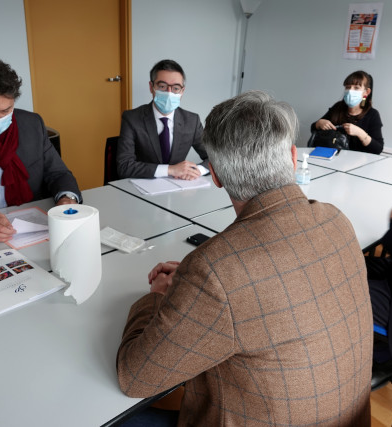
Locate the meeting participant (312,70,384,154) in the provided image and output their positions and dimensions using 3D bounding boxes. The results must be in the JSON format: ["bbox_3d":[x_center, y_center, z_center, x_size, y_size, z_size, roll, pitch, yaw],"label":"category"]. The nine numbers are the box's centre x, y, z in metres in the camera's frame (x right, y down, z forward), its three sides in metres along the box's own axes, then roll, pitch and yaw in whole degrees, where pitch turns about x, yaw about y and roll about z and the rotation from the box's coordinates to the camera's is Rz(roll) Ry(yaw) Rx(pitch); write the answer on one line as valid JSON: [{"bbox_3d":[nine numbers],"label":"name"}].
[{"bbox_3d":[1.086,-0.398,3.209,0.510,1.265,0.660,12,24,21],"label":"meeting participant"}]

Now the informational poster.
[{"bbox_3d":[1.410,-1.538,3.618,0.010,0.425,0.295,-17,30,-41],"label":"informational poster"}]

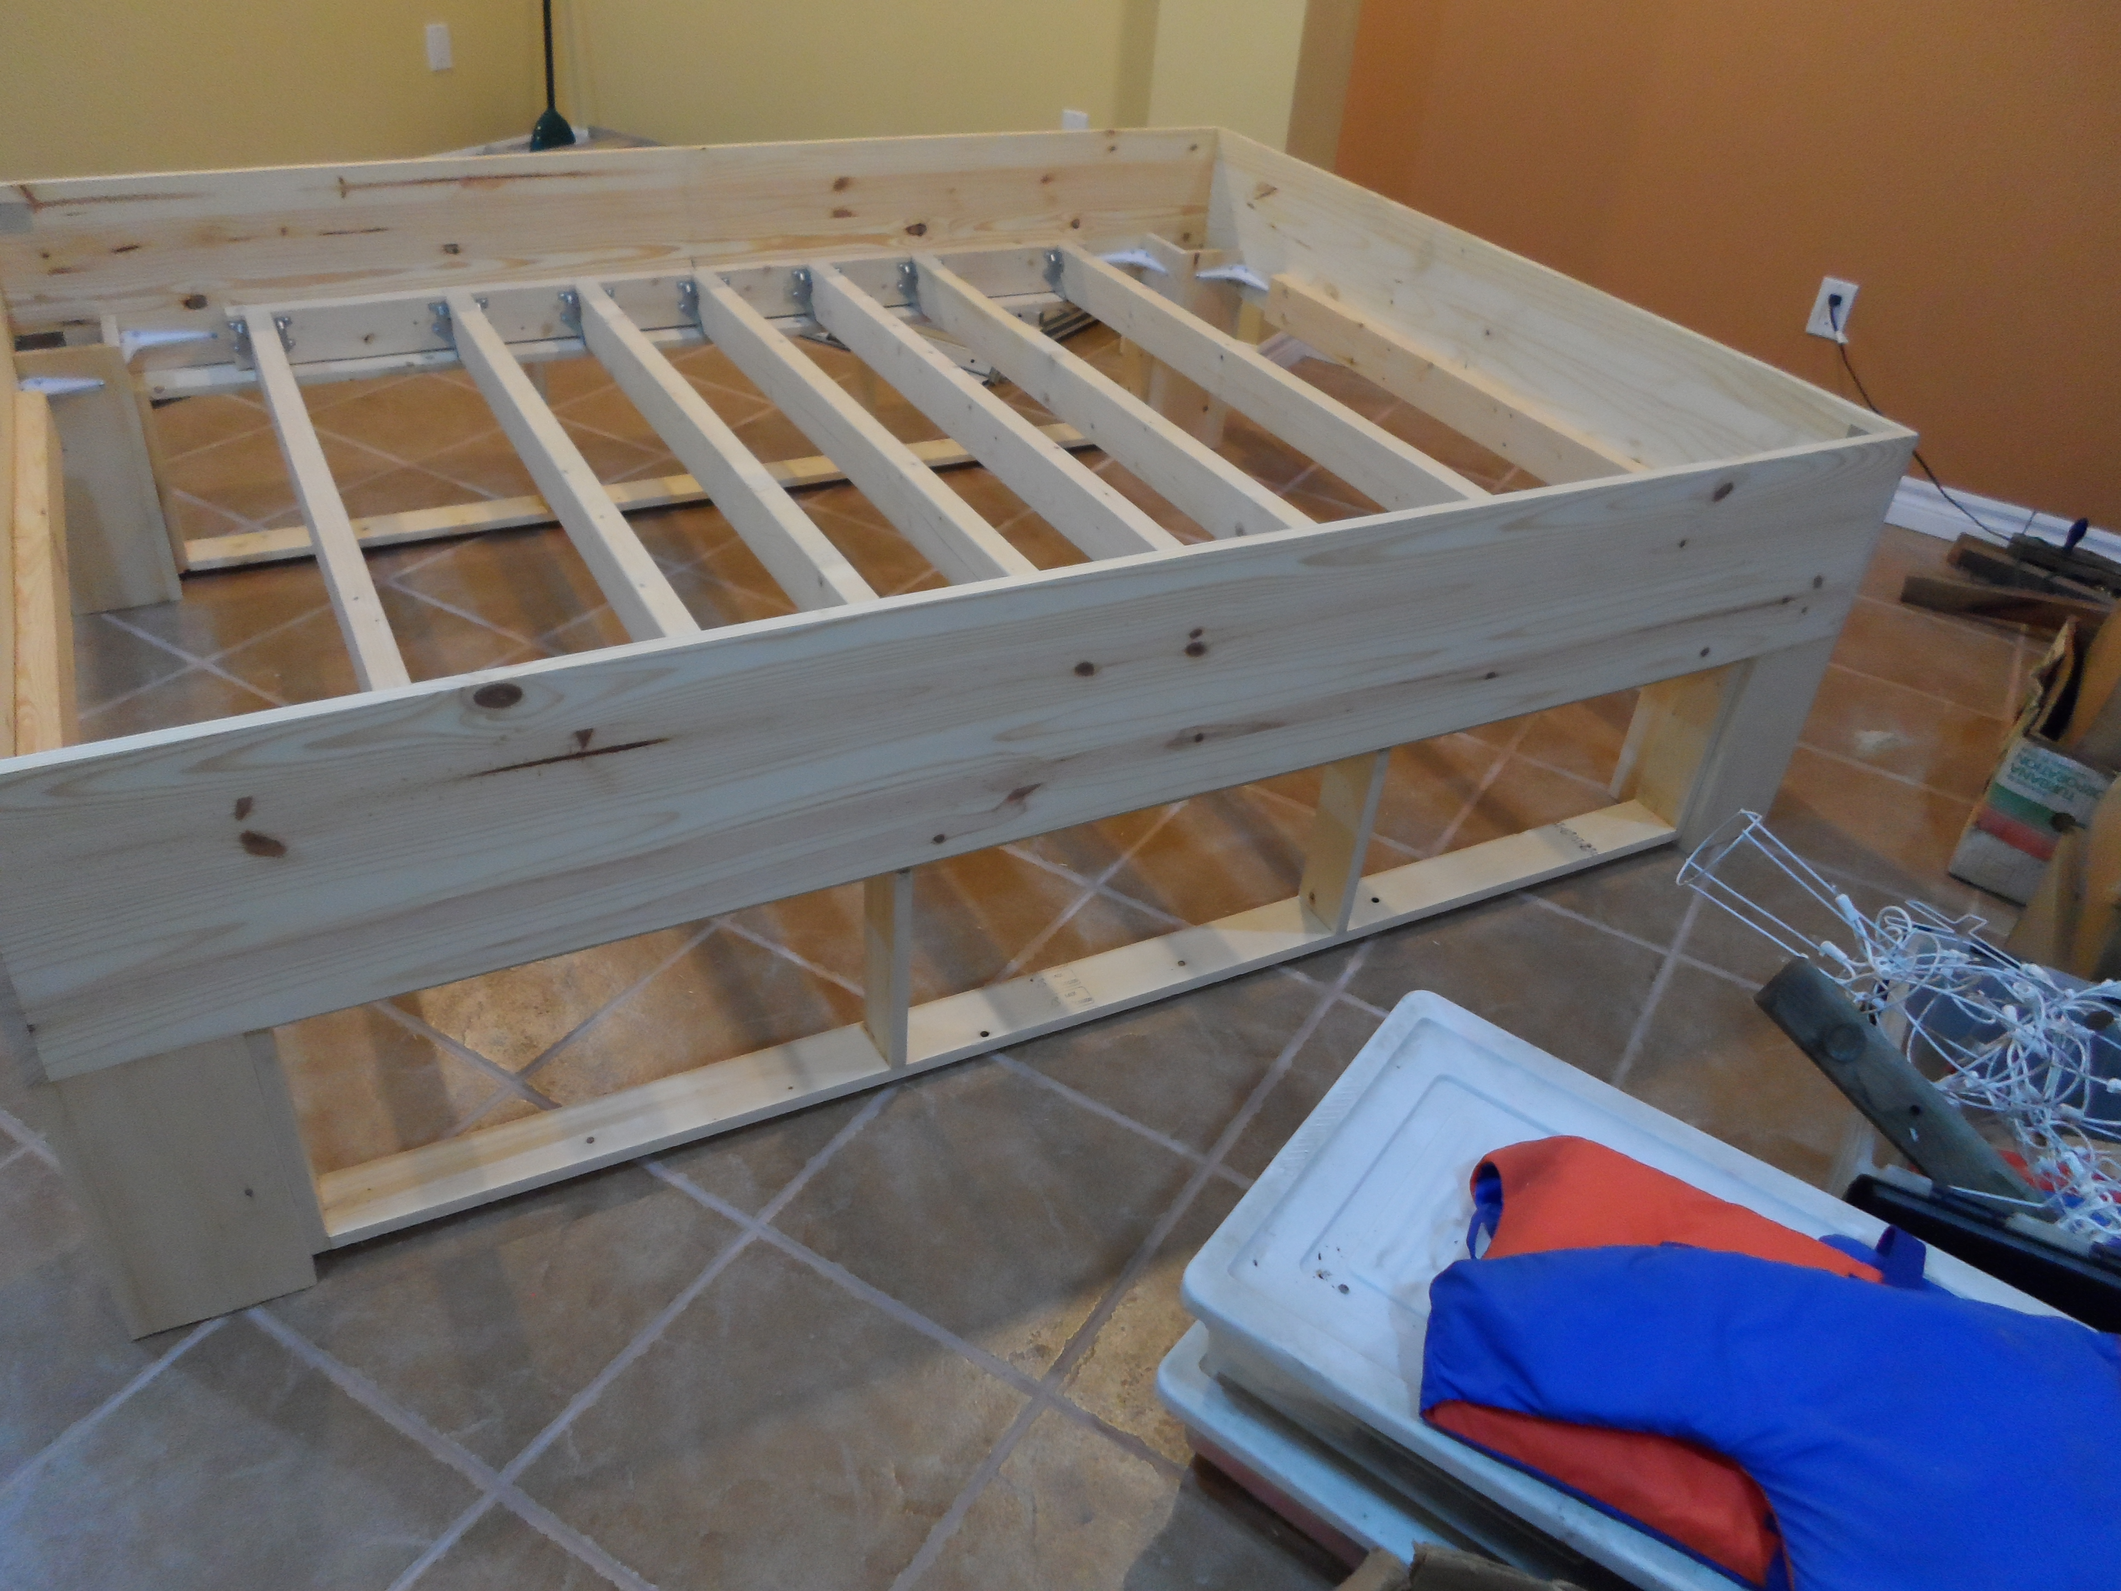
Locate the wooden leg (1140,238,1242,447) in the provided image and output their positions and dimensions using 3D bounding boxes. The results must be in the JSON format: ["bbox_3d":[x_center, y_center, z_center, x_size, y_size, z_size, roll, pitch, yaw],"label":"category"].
[{"bbox_3d":[0.248,-0.923,3.145,0.160,0.414,0.152,-13,39,-24],"label":"wooden leg"}]

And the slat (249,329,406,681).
[{"bbox_3d":[-0.899,-0.317,1.892,0.038,0.089,1.466,-14,39,-25],"label":"slat"}]

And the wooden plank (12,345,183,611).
[{"bbox_3d":[-1.452,-0.468,2.295,0.157,0.414,0.020,-13,39,-24],"label":"wooden plank"}]

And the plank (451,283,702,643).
[{"bbox_3d":[-0.625,-0.383,1.992,0.038,0.086,1.446,-15,40,-25],"label":"plank"}]

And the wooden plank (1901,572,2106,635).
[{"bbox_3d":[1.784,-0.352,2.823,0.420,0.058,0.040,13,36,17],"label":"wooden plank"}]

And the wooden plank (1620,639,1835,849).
[{"bbox_3d":[0.921,-0.132,2.136,0.172,0.390,0.154,-13,39,-24],"label":"wooden plank"}]

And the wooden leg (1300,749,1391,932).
[{"bbox_3d":[0.348,0.036,1.901,0.020,0.285,0.083,-14,39,-25],"label":"wooden leg"}]

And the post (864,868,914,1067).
[{"bbox_3d":[-0.183,0.157,1.618,0.019,0.285,0.081,-13,39,-24],"label":"post"}]

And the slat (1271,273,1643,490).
[{"bbox_3d":[0.645,-0.658,2.529,0.038,0.086,1.033,-15,40,-25],"label":"slat"}]

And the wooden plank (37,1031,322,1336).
[{"bbox_3d":[-0.758,0.323,1.331,0.155,0.358,0.024,-14,39,-25],"label":"wooden plank"}]

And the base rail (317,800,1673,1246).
[{"bbox_3d":[0.069,0.218,1.828,1.789,0.020,0.082,-13,39,-24],"label":"base rail"}]

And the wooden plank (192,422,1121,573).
[{"bbox_3d":[-0.644,-0.581,2.862,1.800,0.020,0.082,-13,39,-24],"label":"wooden plank"}]

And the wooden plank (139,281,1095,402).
[{"bbox_3d":[-0.635,-0.820,2.731,1.750,0.021,0.080,-14,39,-25],"label":"wooden plank"}]

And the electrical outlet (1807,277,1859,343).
[{"bbox_3d":[1.614,-1.015,3.199,0.071,0.115,0.012,25,39,26],"label":"electrical outlet"}]

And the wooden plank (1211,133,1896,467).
[{"bbox_3d":[0.671,-0.761,2.519,0.020,0.287,1.570,-14,39,-24],"label":"wooden plank"}]

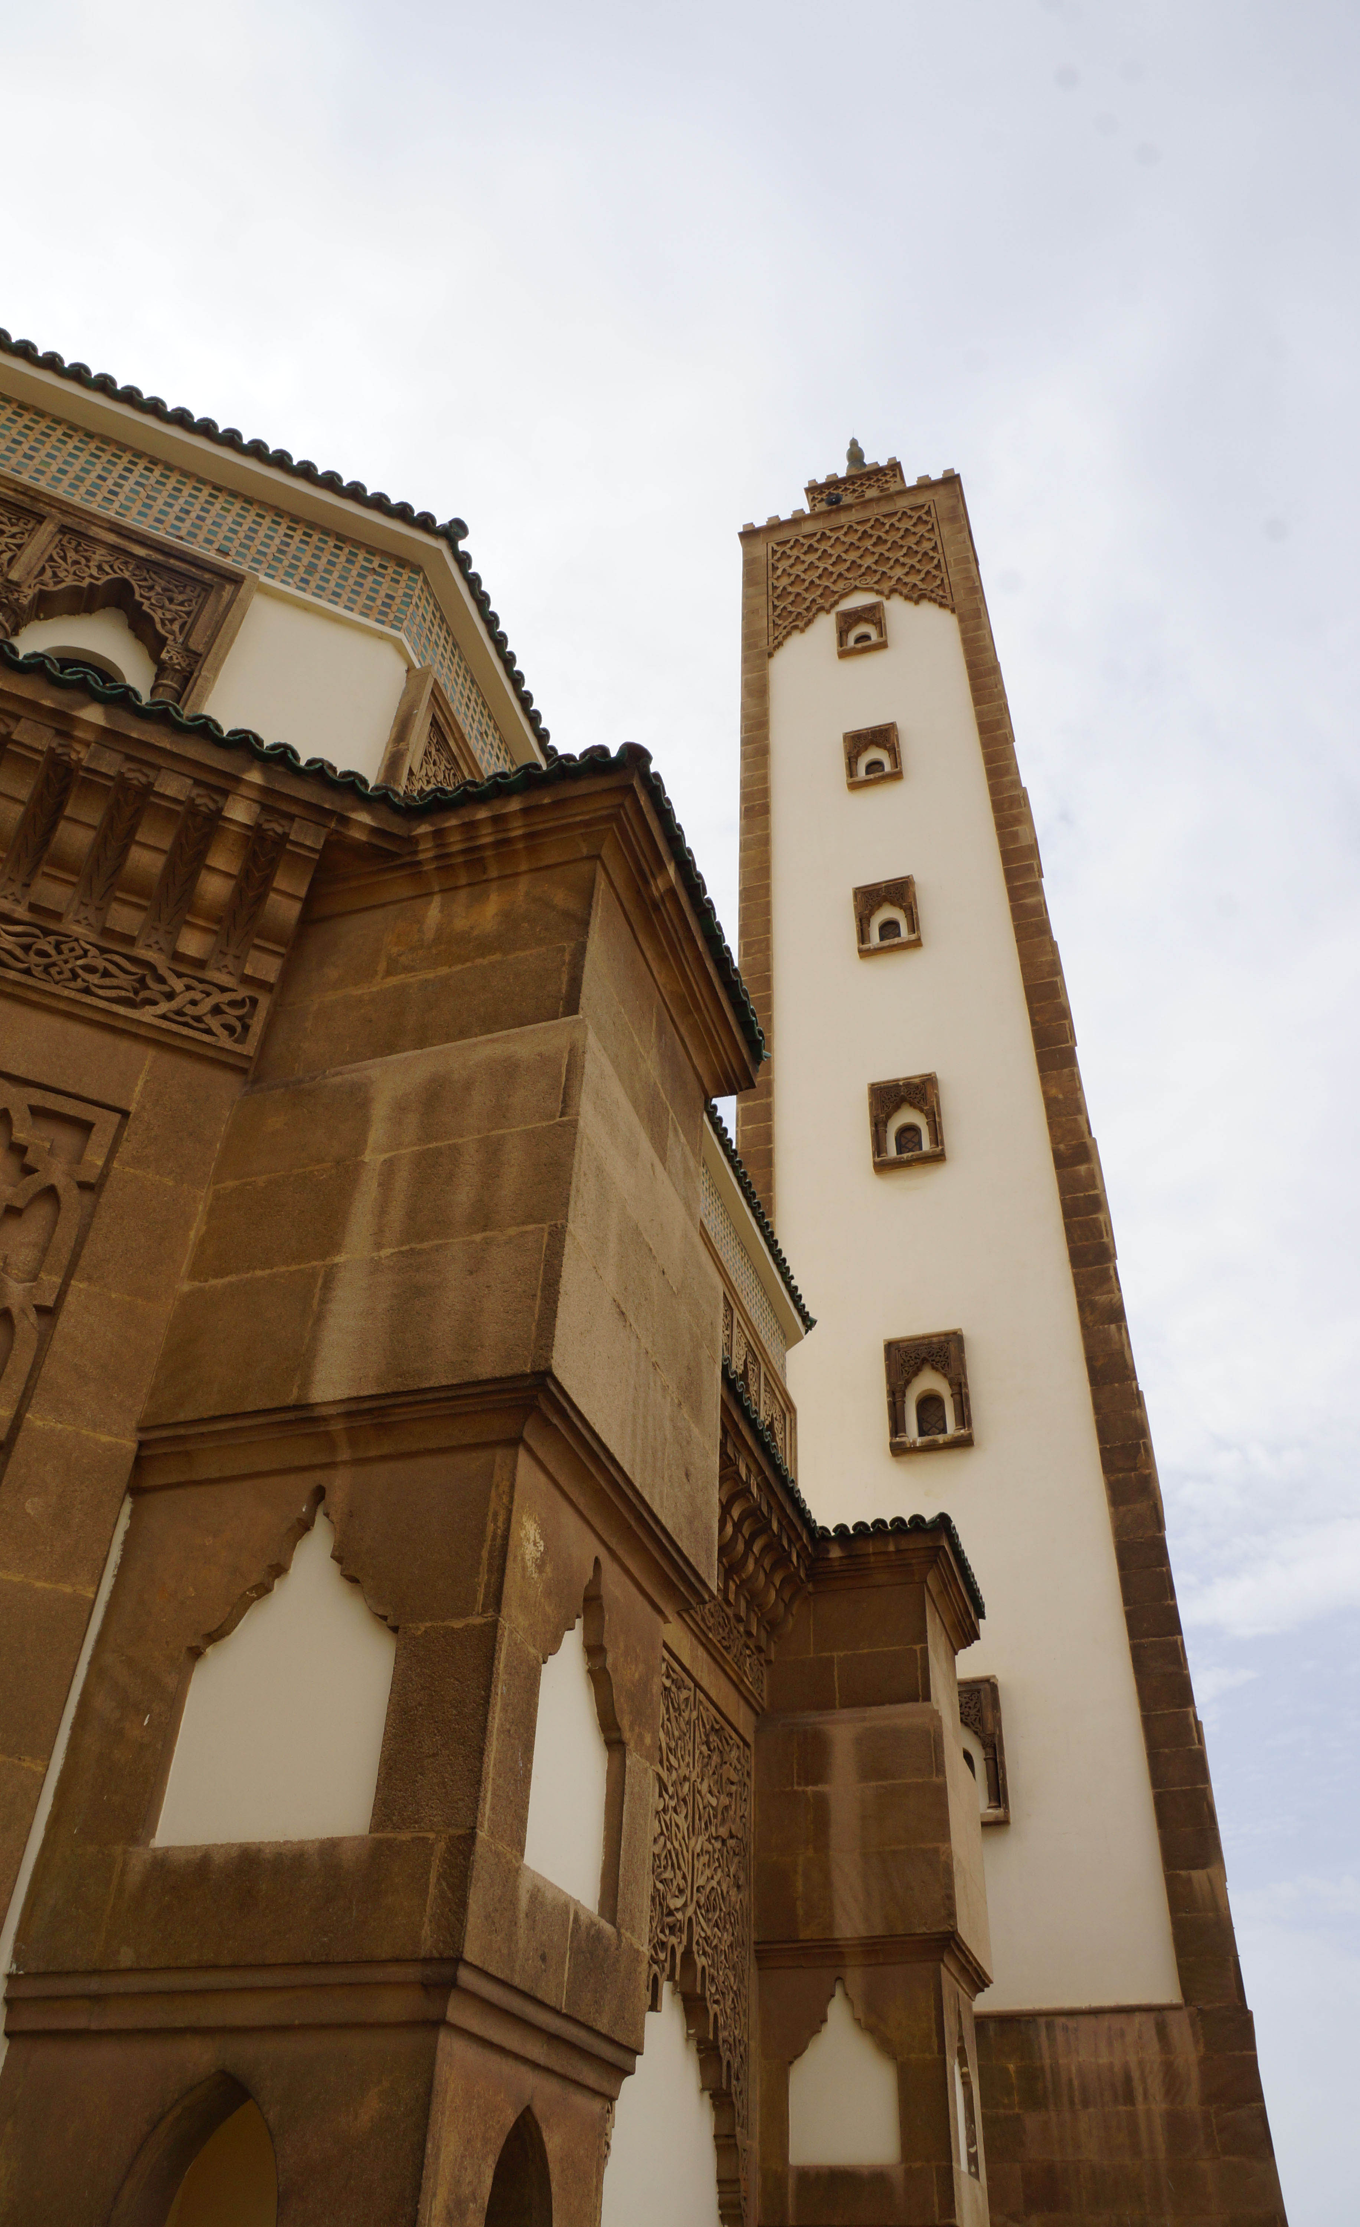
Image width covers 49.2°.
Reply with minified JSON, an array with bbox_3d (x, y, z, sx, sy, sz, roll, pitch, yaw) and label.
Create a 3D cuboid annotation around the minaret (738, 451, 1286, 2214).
[{"bbox_3d":[4.501,-2.273,28.841,5.440,44.260,5.440,-10,-42,15],"label":"minaret"}]

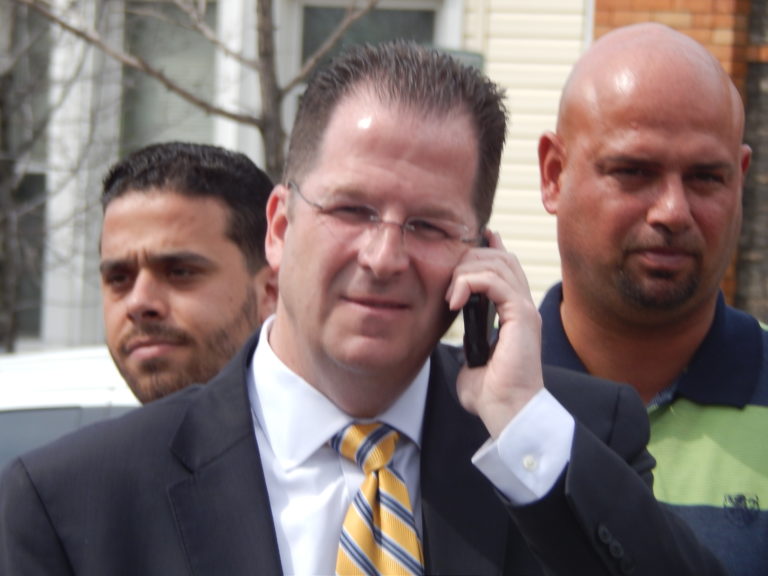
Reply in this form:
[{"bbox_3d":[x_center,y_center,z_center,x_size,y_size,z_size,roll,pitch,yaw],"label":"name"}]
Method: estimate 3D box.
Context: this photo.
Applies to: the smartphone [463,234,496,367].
[{"bbox_3d":[0.074,0.008,5.530,0.016,0.108,0.056,-1,-19,13],"label":"smartphone"}]

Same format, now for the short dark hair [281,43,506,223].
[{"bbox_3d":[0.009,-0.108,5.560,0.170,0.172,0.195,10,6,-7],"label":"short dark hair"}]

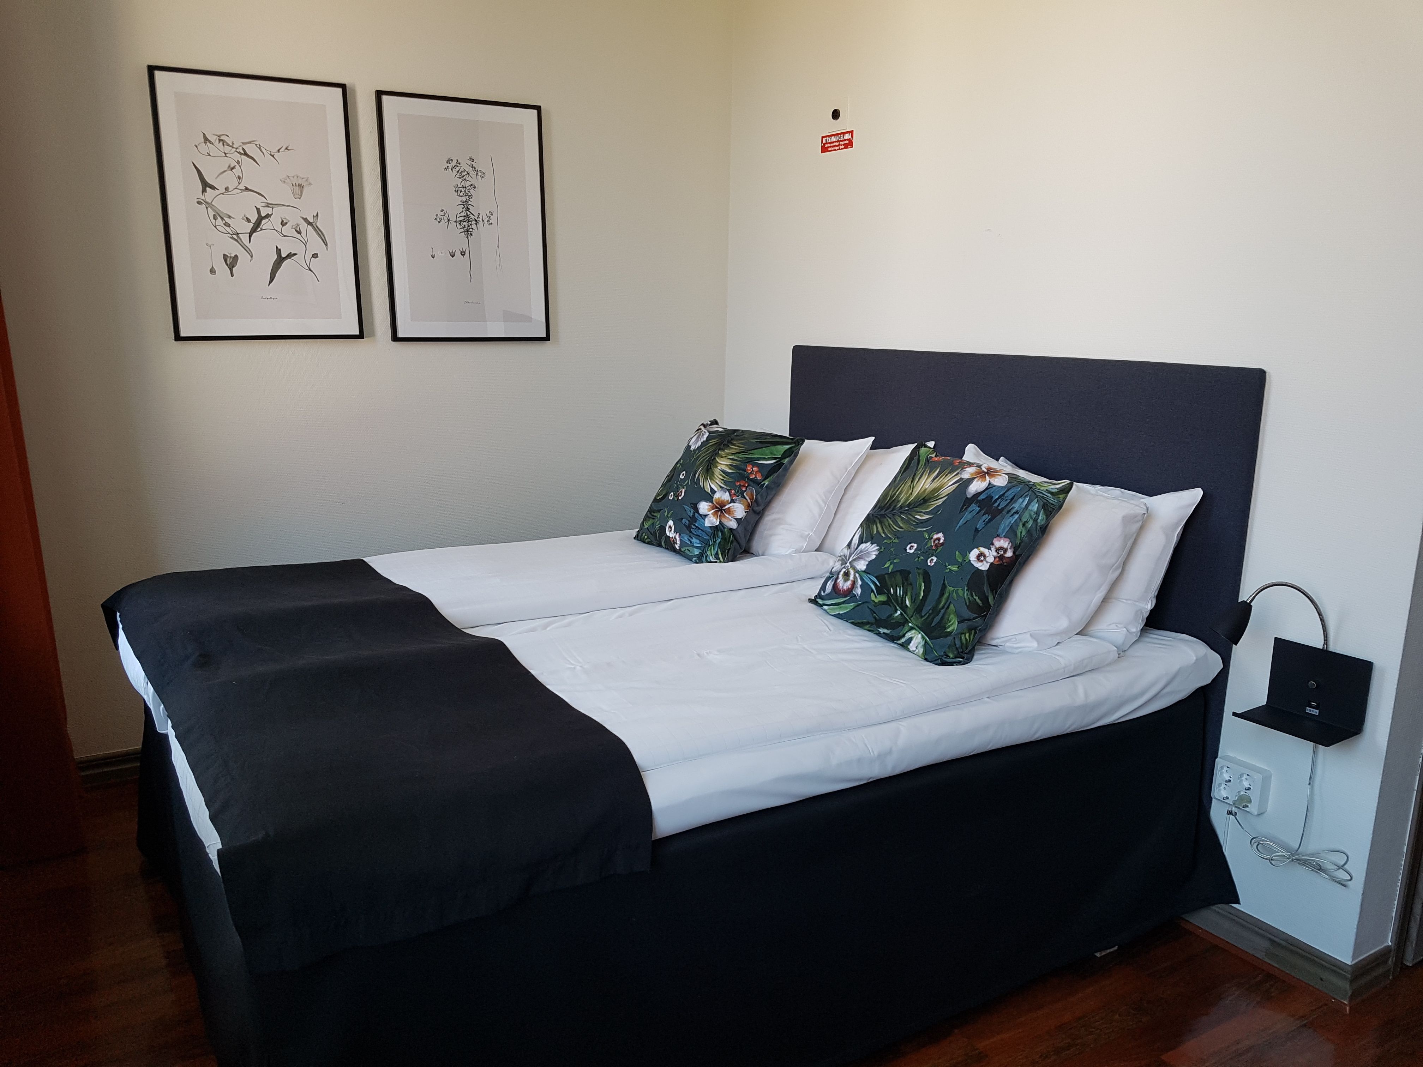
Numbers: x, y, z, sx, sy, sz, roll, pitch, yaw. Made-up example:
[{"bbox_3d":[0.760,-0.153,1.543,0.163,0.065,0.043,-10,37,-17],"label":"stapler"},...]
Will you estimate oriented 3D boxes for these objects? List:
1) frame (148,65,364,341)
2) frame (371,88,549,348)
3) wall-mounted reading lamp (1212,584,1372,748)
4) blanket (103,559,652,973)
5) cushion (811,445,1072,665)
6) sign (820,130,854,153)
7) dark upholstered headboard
[{"bbox_3d":[-1.276,-0.915,3.038,0.515,0.715,0.025,-7,14,-30],"label":"frame"},{"bbox_3d":[-0.762,-0.969,3.335,0.515,0.715,0.025,-7,14,-30],"label":"frame"},{"bbox_3d":[1.191,0.262,2.216,0.235,0.315,0.245,-8,15,-34],"label":"wall-mounted reading lamp"},{"bbox_3d":[-0.819,0.358,2.263,0.680,0.275,1.620,-8,15,-34],"label":"blanket"},{"bbox_3d":[0.547,0.030,2.547,0.140,0.480,0.480,41,-11,-35],"label":"cushion"},{"bbox_3d":[0.388,-1.208,3.303,0.008,0.053,0.147,-8,15,-34],"label":"sign"},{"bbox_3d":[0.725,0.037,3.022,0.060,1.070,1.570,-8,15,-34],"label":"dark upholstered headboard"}]

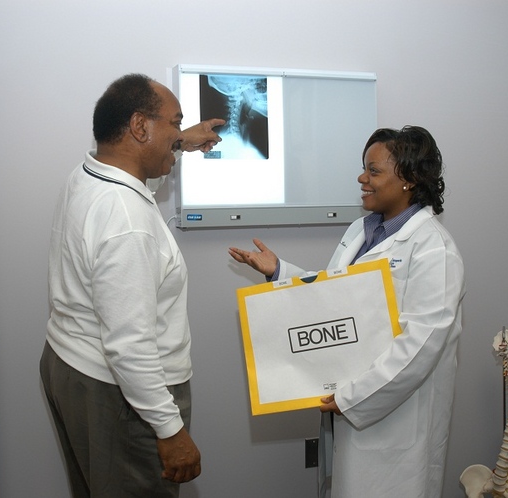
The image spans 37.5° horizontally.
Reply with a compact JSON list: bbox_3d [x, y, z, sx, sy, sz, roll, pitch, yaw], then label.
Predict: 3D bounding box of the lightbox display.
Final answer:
[{"bbox_3d":[0.091,-0.359,2.667,0.740,0.542,0.083,-2,3,-19],"label":"lightbox display"}]

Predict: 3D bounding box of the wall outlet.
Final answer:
[{"bbox_3d":[0.226,0.764,2.799,0.071,0.114,0.010,-2,3,-19],"label":"wall outlet"}]

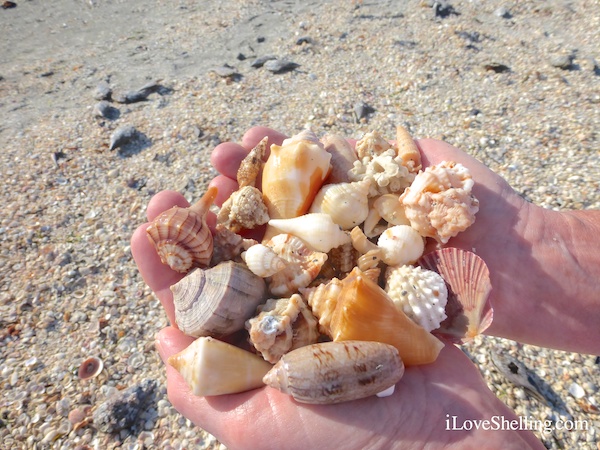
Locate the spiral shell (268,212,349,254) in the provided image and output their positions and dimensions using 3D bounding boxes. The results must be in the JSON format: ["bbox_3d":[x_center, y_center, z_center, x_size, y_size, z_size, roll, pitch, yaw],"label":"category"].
[{"bbox_3d":[0.005,0.004,0.229,0.044,0.019,0.020,16,56,7],"label":"spiral shell"}]

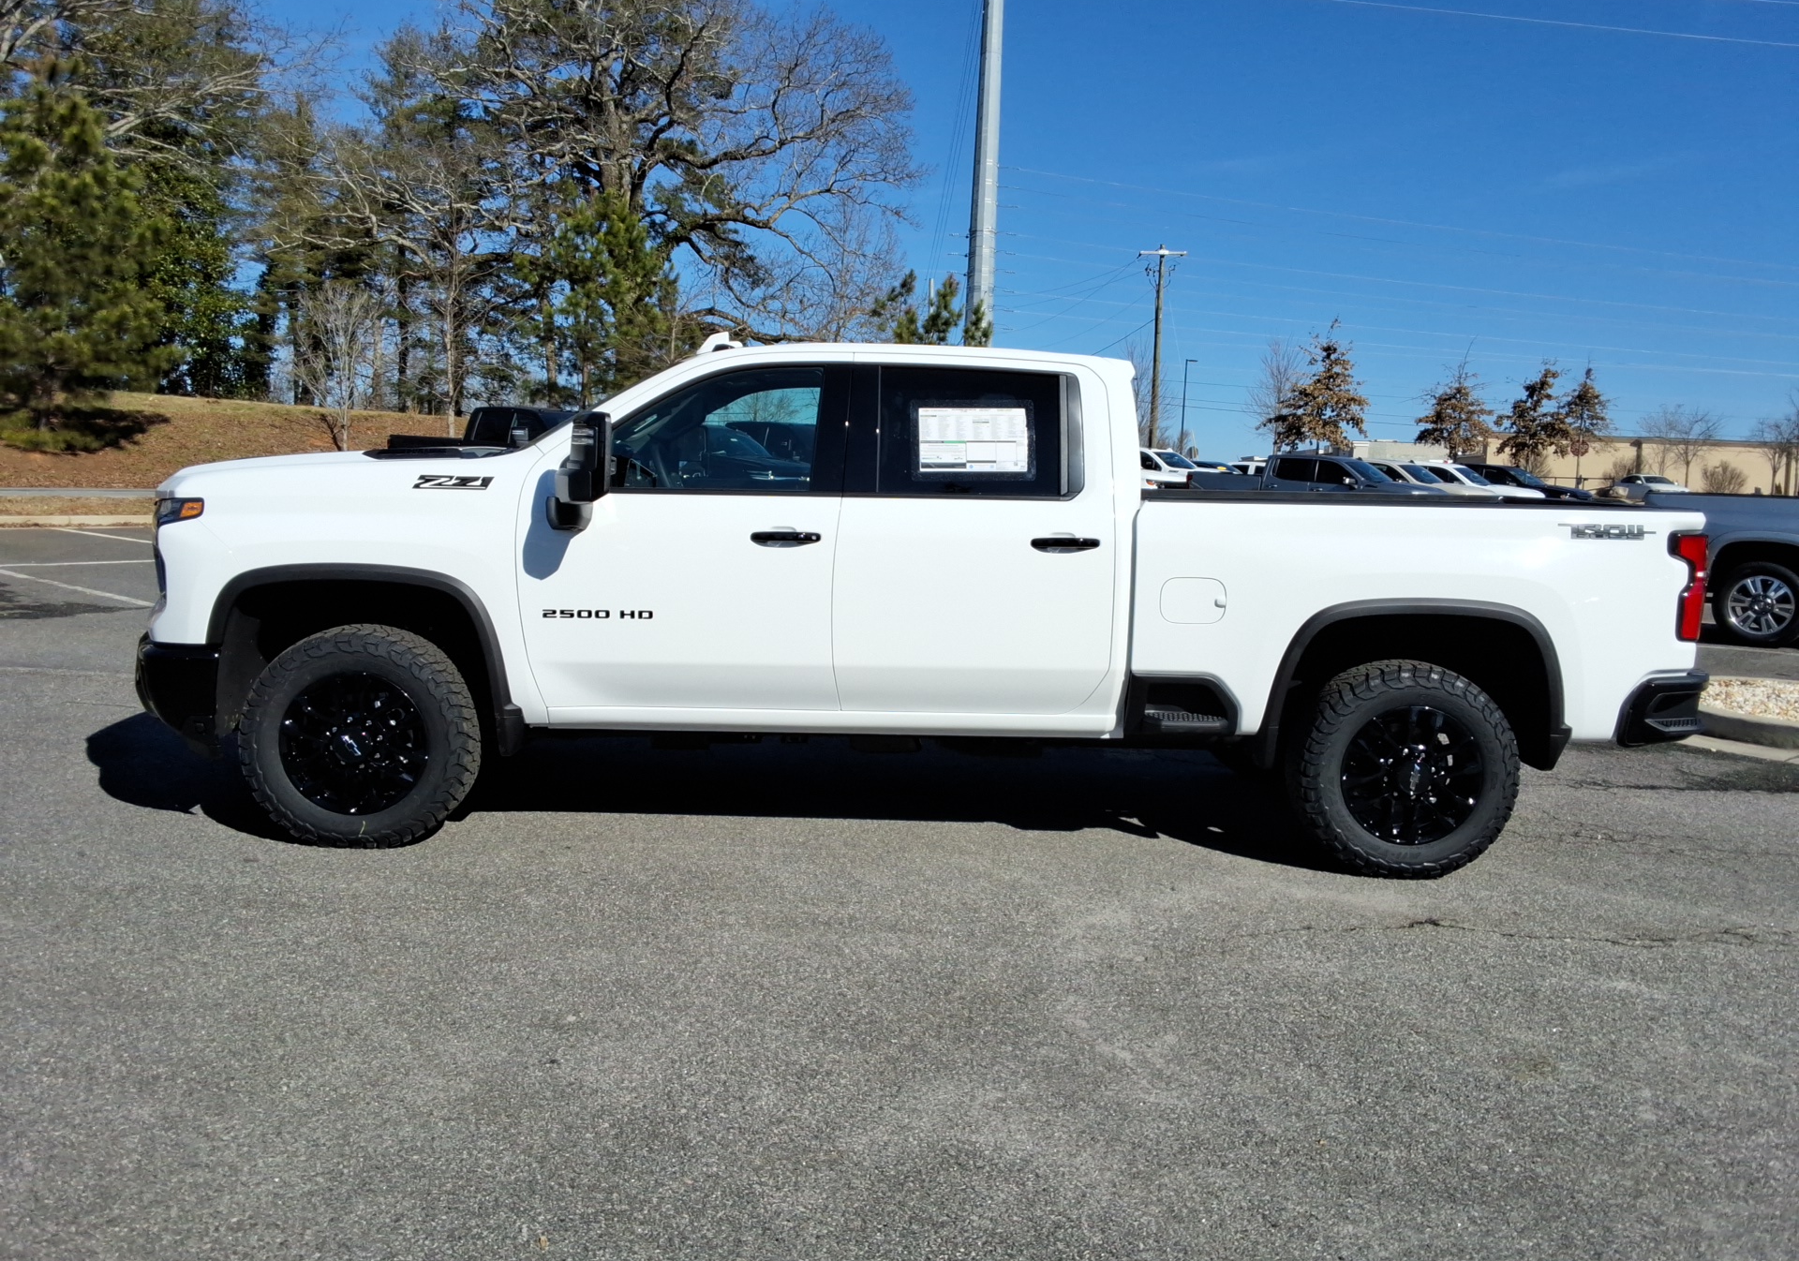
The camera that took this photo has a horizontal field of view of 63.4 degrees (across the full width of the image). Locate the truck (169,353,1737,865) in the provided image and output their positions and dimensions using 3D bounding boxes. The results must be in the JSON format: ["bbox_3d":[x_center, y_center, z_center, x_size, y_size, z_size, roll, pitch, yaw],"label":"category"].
[{"bbox_3d":[0.108,-0.215,6.457,6.350,2.040,2.150,2,7,-2],"label":"truck"}]

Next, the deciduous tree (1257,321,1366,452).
[{"bbox_3d":[13.084,-6.597,46.000,3.400,6.310,3.400,2,7,0],"label":"deciduous tree"}]

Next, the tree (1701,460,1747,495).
[{"bbox_3d":[45.317,-8.276,80.130,2.218,2.241,2.218,6,8,29],"label":"tree"}]

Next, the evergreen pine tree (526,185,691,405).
[{"bbox_3d":[-9.374,-10.304,47.000,5.200,8.130,5.200,2,7,0],"label":"evergreen pine tree"}]

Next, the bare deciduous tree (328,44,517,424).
[{"bbox_3d":[-14.942,-11.998,45.721,5.576,12.387,5.576,0,7,-18],"label":"bare deciduous tree"}]

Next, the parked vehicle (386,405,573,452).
[{"bbox_3d":[-5.891,-2.613,23.804,6.200,2.000,2.100,8,9,39],"label":"parked vehicle"}]

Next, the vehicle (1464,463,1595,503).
[{"bbox_3d":[15.732,-3.371,38.302,5.750,1.900,2.030,8,9,42],"label":"vehicle"}]

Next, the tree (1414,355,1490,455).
[{"bbox_3d":[20.831,-7.434,55.340,2.631,5.838,2.631,4,7,21],"label":"tree"}]

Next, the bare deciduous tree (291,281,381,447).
[{"bbox_3d":[-15.859,-7.326,41.000,2.500,5.030,2.500,2,7,0],"label":"bare deciduous tree"}]

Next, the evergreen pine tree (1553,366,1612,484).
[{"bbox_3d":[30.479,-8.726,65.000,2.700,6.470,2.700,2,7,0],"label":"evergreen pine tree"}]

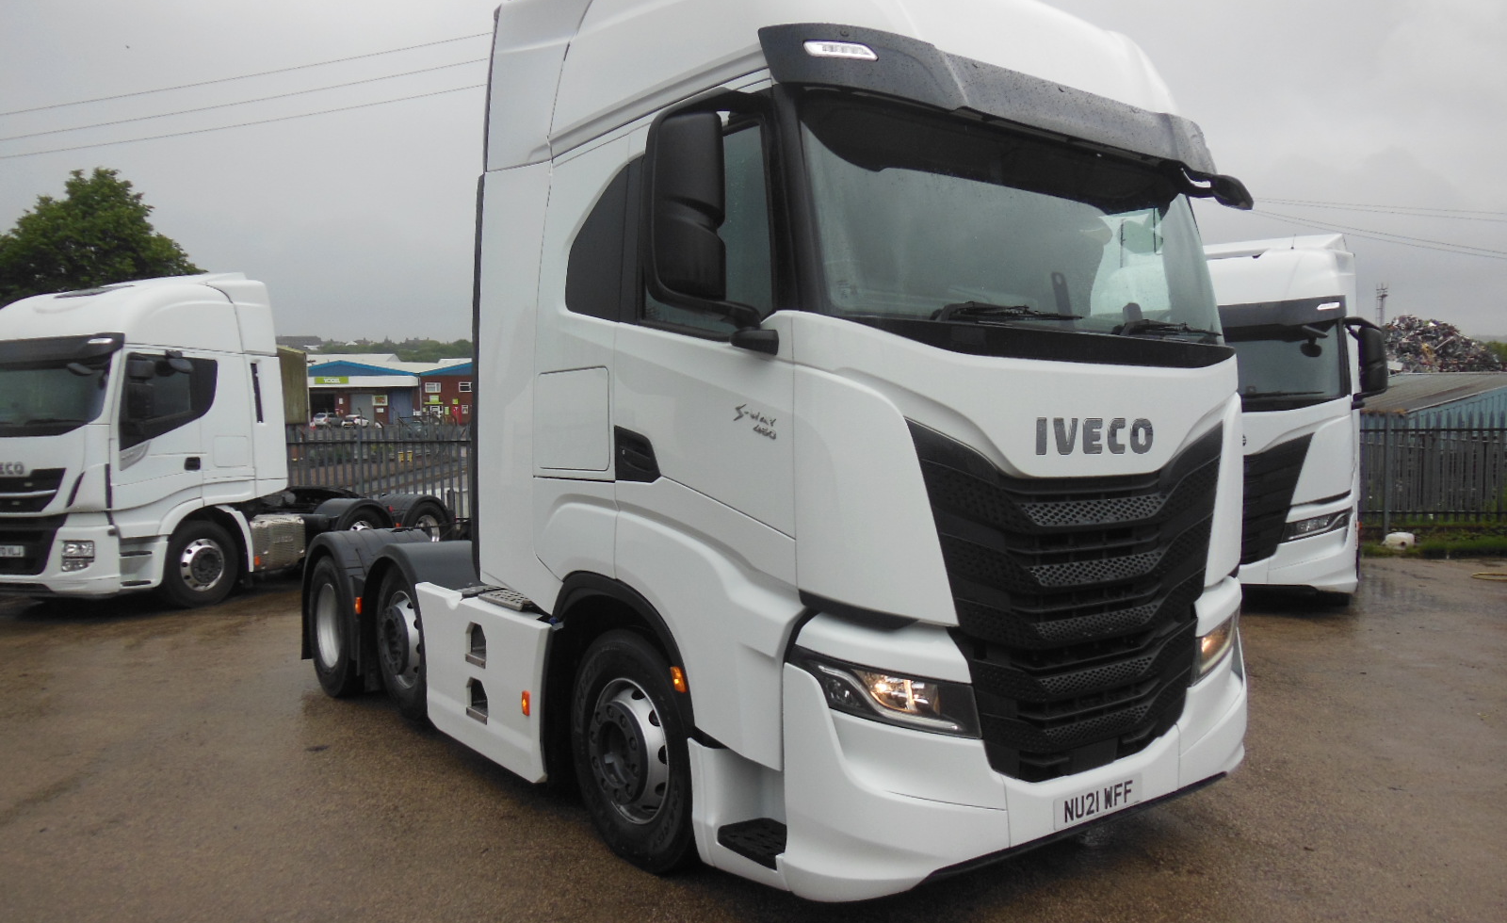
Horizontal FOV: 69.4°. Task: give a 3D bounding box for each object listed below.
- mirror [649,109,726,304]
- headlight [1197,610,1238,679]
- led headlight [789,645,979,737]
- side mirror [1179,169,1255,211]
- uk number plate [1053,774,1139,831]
[{"bbox_3d":[-0.203,-0.826,3.587,0.240,0.615,0.160,-1,1,-27],"label":"mirror"},{"bbox_3d":[1.924,0.734,4.668,0.237,0.330,0.649,0,1,43],"label":"headlight"},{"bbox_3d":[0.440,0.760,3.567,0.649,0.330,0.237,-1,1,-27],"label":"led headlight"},{"bbox_3d":[1.959,-1.123,4.594,0.230,0.150,0.250,-1,1,-37],"label":"side mirror"},{"bbox_3d":[1.278,1.249,4.000,0.520,0.111,0.015,-1,1,-37],"label":"uk number plate"}]

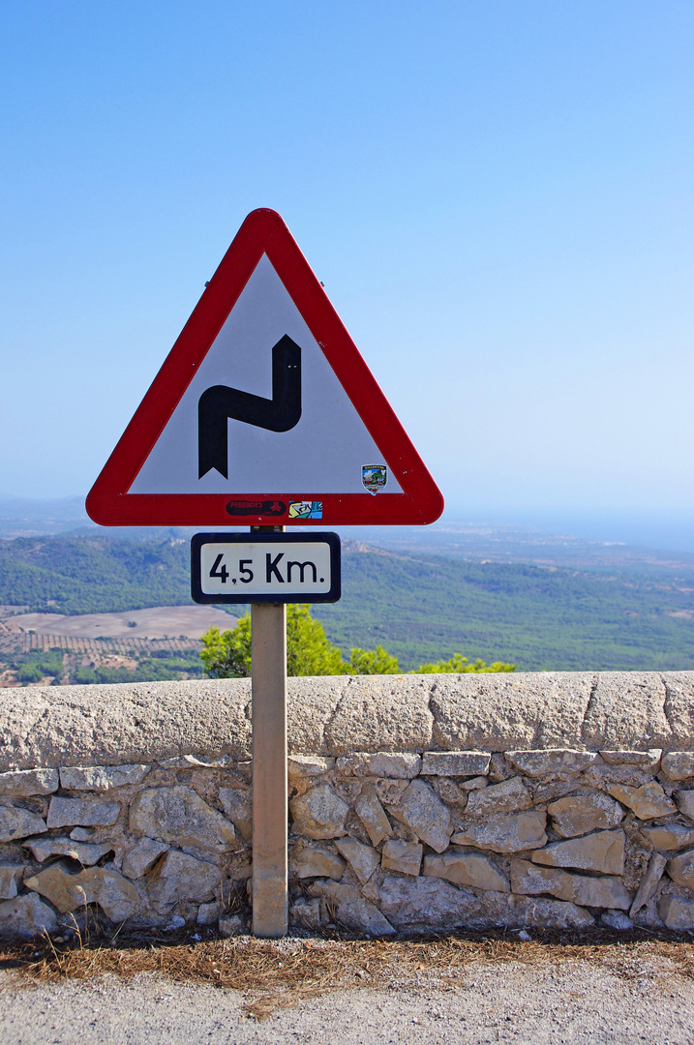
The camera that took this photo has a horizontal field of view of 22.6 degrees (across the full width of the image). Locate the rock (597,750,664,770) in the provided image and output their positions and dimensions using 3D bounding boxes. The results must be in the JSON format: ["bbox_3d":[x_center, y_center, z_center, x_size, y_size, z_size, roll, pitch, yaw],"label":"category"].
[{"bbox_3d":[0.731,0.614,4.525,0.165,0.055,0.130,0,1,0],"label":"rock"}]

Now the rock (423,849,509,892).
[{"bbox_3d":[0.310,0.882,4.489,0.221,0.108,0.140,0,1,7],"label":"rock"}]

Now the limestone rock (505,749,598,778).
[{"bbox_3d":[0.526,0.608,4.464,0.233,0.069,0.150,0,1,7],"label":"limestone rock"}]

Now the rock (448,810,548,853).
[{"bbox_3d":[0.393,0.784,4.483,0.239,0.103,0.150,0,1,7],"label":"rock"}]

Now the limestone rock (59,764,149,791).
[{"bbox_3d":[-0.624,0.658,4.535,0.235,0.067,0.150,0,1,0],"label":"limestone rock"}]

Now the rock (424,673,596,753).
[{"bbox_3d":[0.432,0.479,4.548,0.416,0.178,0.360,0,1,7],"label":"rock"}]

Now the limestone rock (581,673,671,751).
[{"bbox_3d":[0.721,0.491,4.600,0.232,0.190,0.340,0,1,0],"label":"limestone rock"}]

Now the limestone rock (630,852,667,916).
[{"bbox_3d":[0.776,0.931,4.510,0.047,0.172,0.100,23,1,0],"label":"limestone rock"}]

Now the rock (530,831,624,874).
[{"bbox_3d":[0.597,0.852,4.540,0.240,0.115,0.160,0,1,0],"label":"rock"}]

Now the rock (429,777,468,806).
[{"bbox_3d":[0.261,0.681,4.465,0.098,0.072,0.090,0,1,7],"label":"rock"}]

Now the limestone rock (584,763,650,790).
[{"bbox_3d":[0.698,0.655,4.530,0.175,0.070,0.120,0,1,0],"label":"limestone rock"}]

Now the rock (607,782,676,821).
[{"bbox_3d":[0.761,0.719,4.530,0.185,0.100,0.140,0,1,0],"label":"rock"}]

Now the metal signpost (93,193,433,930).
[{"bbox_3d":[-0.203,0.125,4.393,0.900,1.825,0.090,0,1,8],"label":"metal signpost"}]

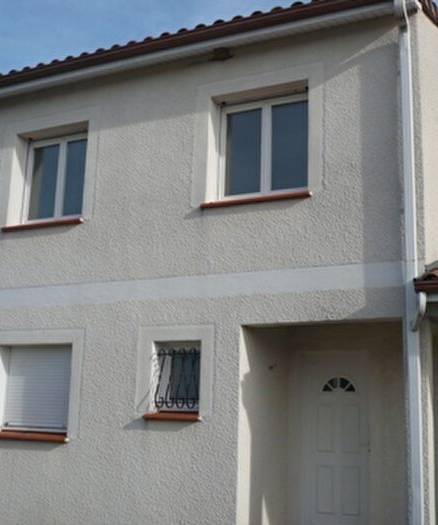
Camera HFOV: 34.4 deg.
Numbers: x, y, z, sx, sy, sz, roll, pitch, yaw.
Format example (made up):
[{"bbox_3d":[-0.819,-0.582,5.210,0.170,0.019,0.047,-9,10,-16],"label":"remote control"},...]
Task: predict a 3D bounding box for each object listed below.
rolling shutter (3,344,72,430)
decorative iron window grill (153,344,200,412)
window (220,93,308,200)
[{"bbox_3d":[-2.146,1.556,8.790,1.179,1.043,0.101,-4,-13,26],"label":"rolling shutter"},{"bbox_3d":[-0.461,1.267,7.725,0.604,0.667,0.171,-4,-13,26],"label":"decorative iron window grill"},{"bbox_3d":[0.554,-1.311,8.096,1.179,1.164,0.101,-4,-13,26],"label":"window"}]

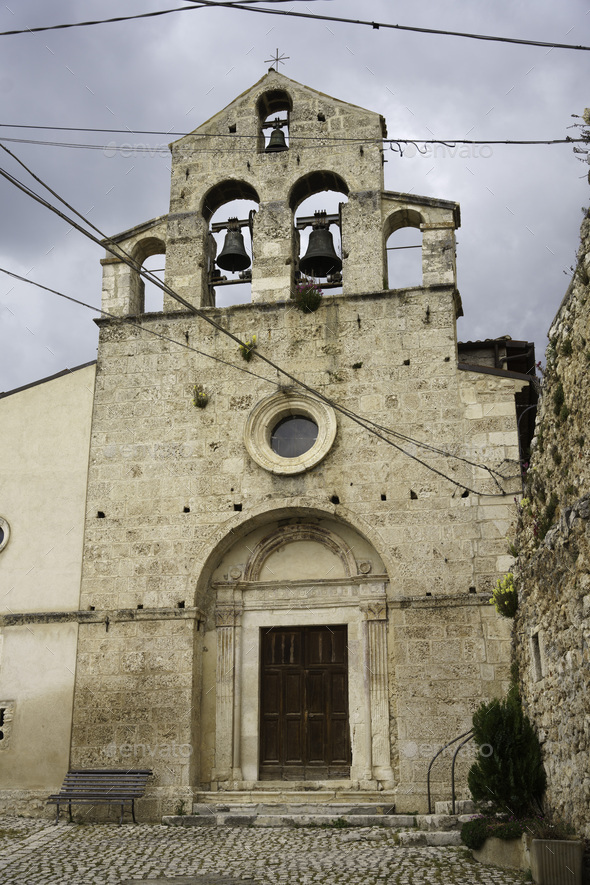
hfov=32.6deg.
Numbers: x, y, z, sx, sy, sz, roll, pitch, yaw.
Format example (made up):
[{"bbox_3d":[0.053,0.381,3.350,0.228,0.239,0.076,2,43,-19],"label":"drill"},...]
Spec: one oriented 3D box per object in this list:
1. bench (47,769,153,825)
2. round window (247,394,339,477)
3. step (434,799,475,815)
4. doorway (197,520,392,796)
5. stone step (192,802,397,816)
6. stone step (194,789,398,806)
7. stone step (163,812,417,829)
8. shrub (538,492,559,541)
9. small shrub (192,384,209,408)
[{"bbox_3d":[-3.275,5.938,16.880,1.511,0.865,0.680,-4,-19,11],"label":"bench"},{"bbox_3d":[-0.059,-0.157,18.747,1.744,1.648,0.380,-4,-19,11],"label":"round window"},{"bbox_3d":[2.545,5.667,15.659,0.706,0.202,0.420,-4,-19,11],"label":"step"},{"bbox_3d":[0.007,3.611,17.807,3.456,4.796,0.750,-4,-19,11],"label":"doorway"},{"bbox_3d":[0.002,6.109,16.794,3.409,0.186,0.380,-4,-19,11],"label":"stone step"},{"bbox_3d":[0.023,5.952,16.908,3.375,0.206,0.420,-4,-19,11],"label":"stone step"},{"bbox_3d":[-0.094,6.099,16.258,4.134,0.194,0.420,-4,-19,11],"label":"stone step"},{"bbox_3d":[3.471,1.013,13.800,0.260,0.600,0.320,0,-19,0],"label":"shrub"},{"bbox_3d":[-1.785,-0.850,19.038,0.290,0.420,0.260,-4,-19,11],"label":"small shrub"}]

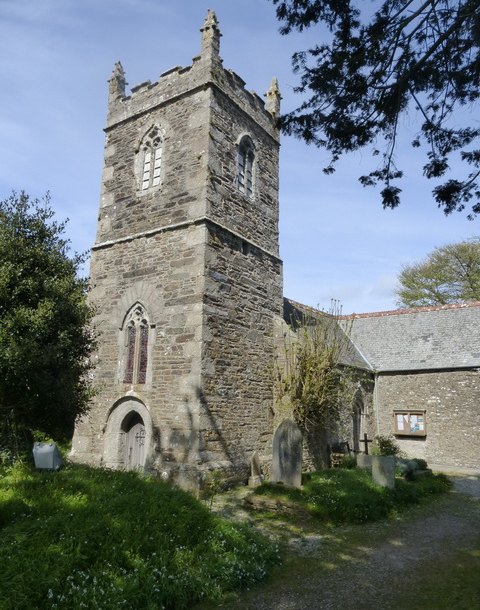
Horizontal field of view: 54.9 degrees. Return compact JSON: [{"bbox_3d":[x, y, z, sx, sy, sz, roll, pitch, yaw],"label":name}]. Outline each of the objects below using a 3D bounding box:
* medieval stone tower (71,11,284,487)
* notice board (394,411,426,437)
[{"bbox_3d":[-1.859,-1.823,16.701,5.247,15.098,4.851,-8,-15,33],"label":"medieval stone tower"},{"bbox_3d":[6.898,4.773,18.653,1.251,0.986,0.130,-8,-15,33],"label":"notice board"}]

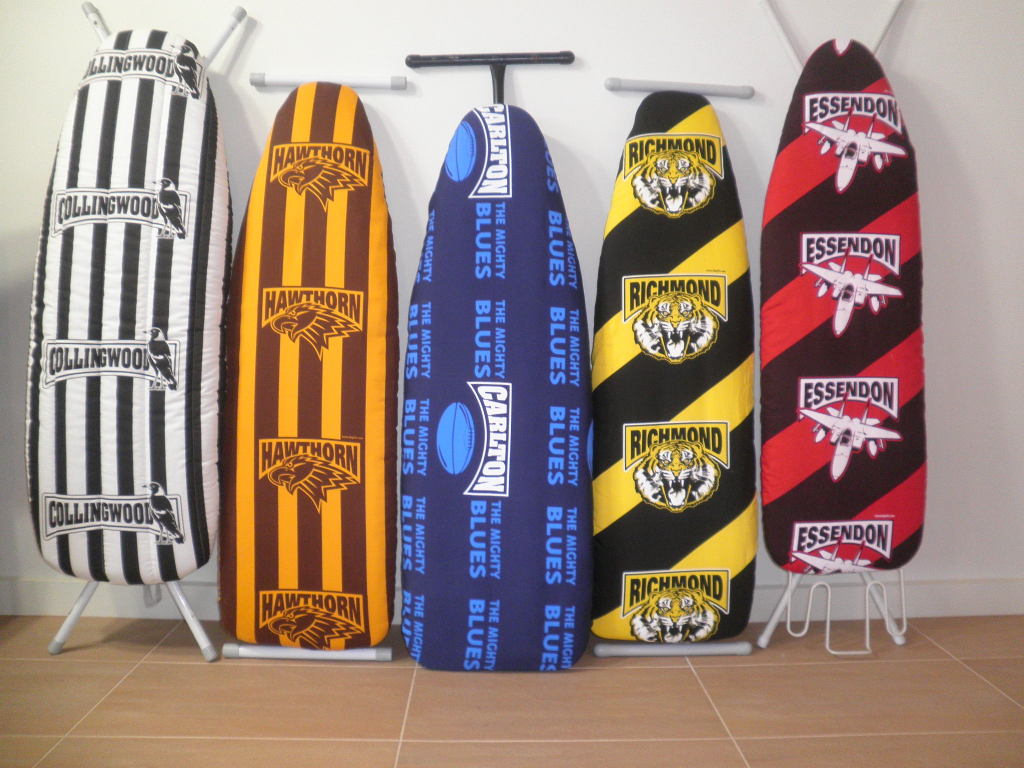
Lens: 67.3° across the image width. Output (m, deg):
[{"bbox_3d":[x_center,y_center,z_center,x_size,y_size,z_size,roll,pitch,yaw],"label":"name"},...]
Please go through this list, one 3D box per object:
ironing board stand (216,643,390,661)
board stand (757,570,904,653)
[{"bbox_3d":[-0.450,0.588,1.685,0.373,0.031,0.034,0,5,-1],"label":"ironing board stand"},{"bbox_3d":[0.730,0.517,1.752,0.325,0.180,0.110,0,5,-1],"label":"board stand"}]

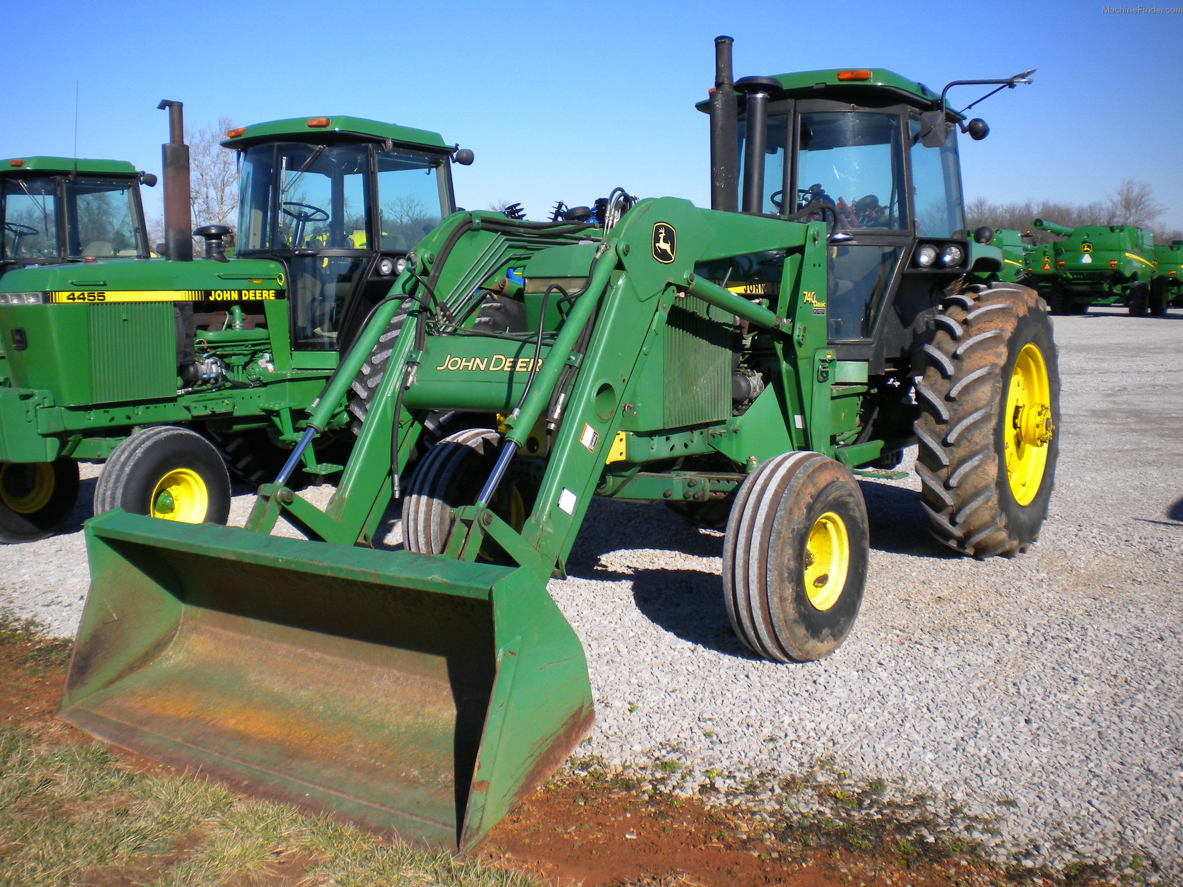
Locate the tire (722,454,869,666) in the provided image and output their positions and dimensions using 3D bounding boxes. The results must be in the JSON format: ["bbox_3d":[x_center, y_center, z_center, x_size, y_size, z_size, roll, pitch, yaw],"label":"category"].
[{"bbox_3d":[0.968,0.526,5.560,0.310,0.960,0.960,7,10,37],"label":"tire"}]

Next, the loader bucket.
[{"bbox_3d":[-1.044,0.711,4.386,2.090,0.800,0.730,4,9,34],"label":"loader bucket"}]

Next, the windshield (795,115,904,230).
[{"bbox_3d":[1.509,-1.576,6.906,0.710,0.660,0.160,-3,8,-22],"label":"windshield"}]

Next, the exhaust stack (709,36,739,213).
[{"bbox_3d":[0.737,-1.688,6.682,0.155,1.130,0.155,4,9,34],"label":"exhaust stack"}]

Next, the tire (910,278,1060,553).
[{"bbox_3d":[2.565,-0.137,7.655,0.460,1.750,1.750,4,9,34],"label":"tire"}]

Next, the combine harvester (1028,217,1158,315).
[{"bbox_3d":[22.174,-7.519,51.549,3.800,3.800,8.400,4,8,33],"label":"combine harvester"}]

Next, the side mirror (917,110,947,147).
[{"bbox_3d":[1.991,-1.838,6.985,0.155,0.215,0.060,2,7,17],"label":"side mirror"}]

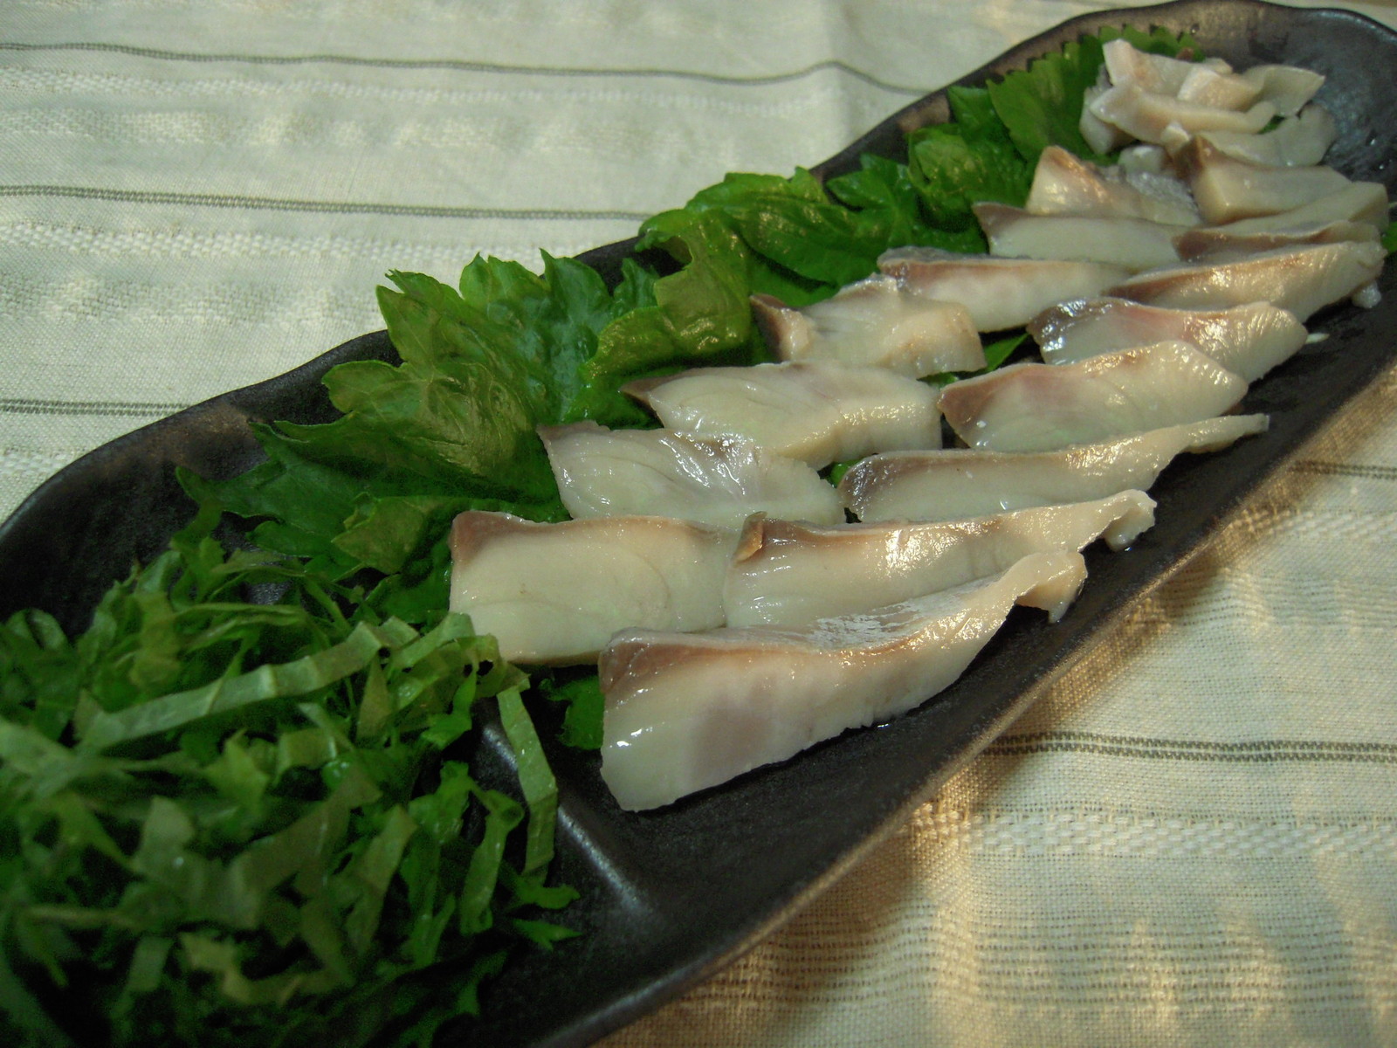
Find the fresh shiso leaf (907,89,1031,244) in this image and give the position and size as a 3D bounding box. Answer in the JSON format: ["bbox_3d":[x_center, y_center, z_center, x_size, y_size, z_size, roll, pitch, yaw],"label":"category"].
[{"bbox_3d":[0.067,-0.086,0.273,0.036,0.022,0.047,-10,51,-10],"label":"fresh shiso leaf"}]

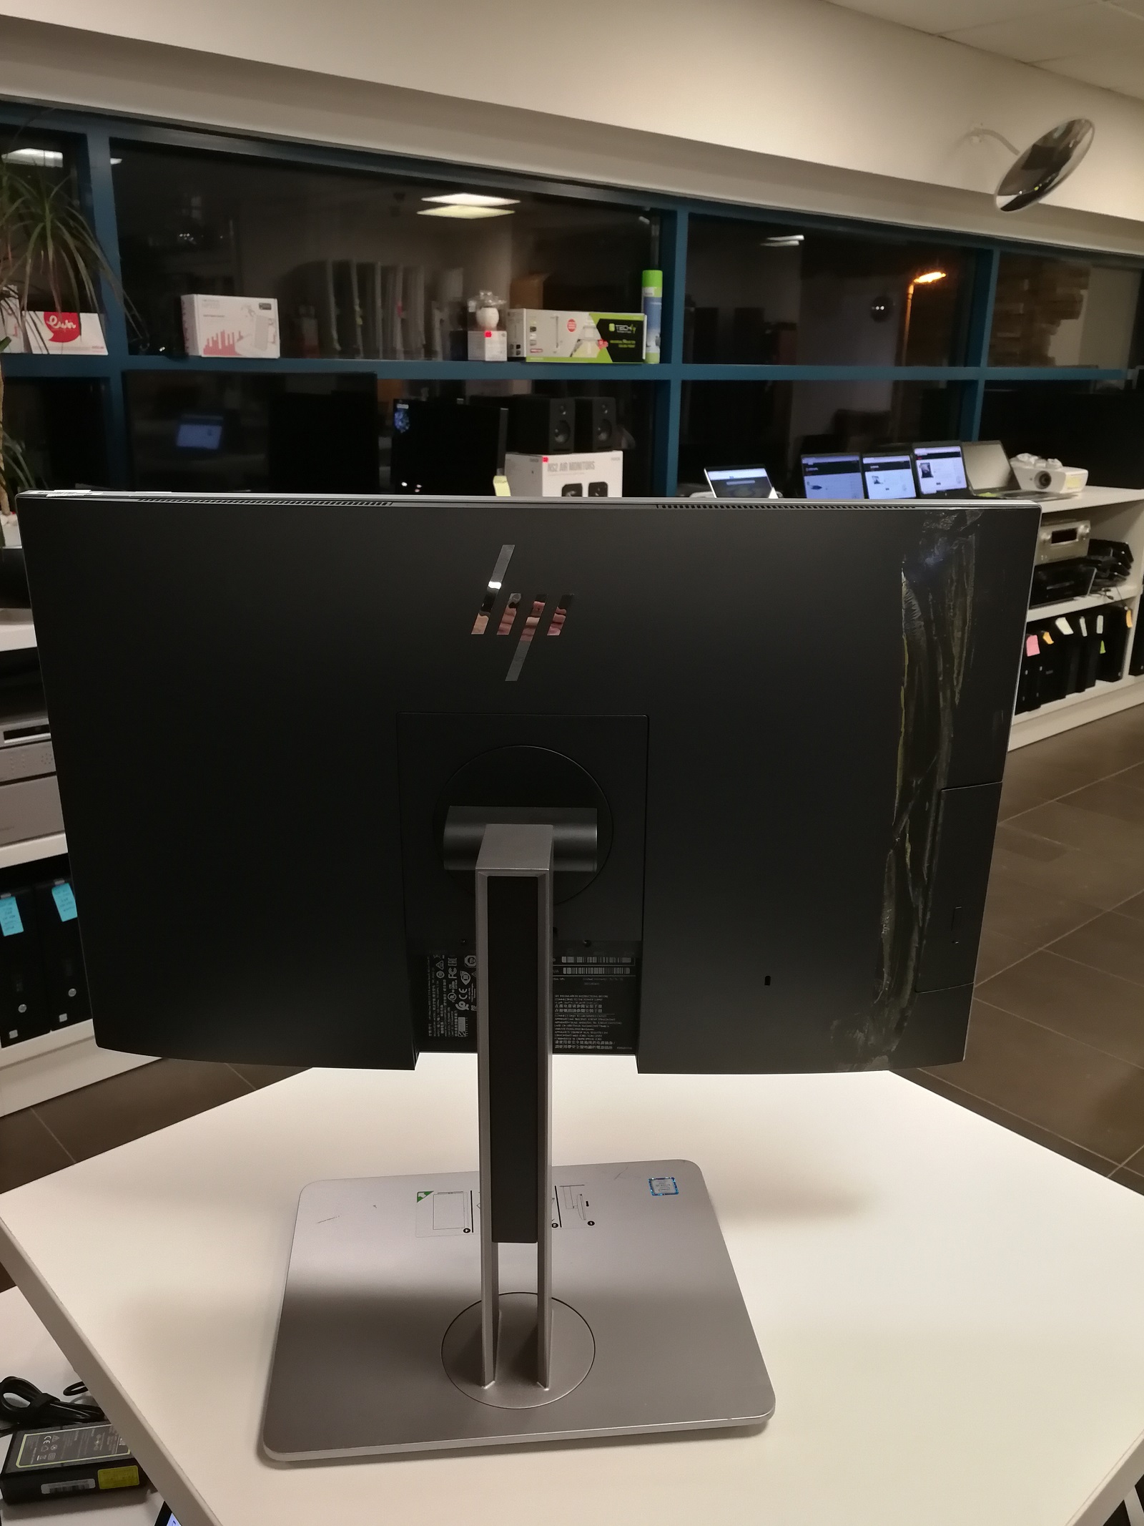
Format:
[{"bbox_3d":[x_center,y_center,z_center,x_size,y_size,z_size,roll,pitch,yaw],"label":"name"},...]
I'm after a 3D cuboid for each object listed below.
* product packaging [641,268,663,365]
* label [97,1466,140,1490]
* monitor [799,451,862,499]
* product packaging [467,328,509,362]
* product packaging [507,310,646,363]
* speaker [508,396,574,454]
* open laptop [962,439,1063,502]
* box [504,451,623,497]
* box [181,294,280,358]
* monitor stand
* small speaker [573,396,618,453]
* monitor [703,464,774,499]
[{"bbox_3d":[0.250,-1.398,3.739,0.063,0.274,0.063,1,19,0],"label":"product packaging"},{"bbox_3d":[-0.370,0.585,0.973,0.030,0.020,0.002,-2,19,-9],"label":"label"},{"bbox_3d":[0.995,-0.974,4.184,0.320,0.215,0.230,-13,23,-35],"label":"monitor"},{"bbox_3d":[-0.247,-1.221,3.491,0.078,0.082,0.084,-14,24,-38],"label":"product packaging"},{"bbox_3d":[0.016,-1.258,3.519,0.426,0.141,0.097,-12,23,-33],"label":"product packaging"},{"bbox_3d":[-0.080,-0.961,3.378,0.094,0.147,0.154,-16,26,-41],"label":"speaker"},{"bbox_3d":[1.822,-1.198,4.889,0.340,0.212,0.355,-15,24,-39],"label":"open laptop"},{"bbox_3d":[-0.033,-0.768,3.454,0.315,0.262,0.190,-16,25,-41],"label":"box"},{"bbox_3d":[-0.850,-1.089,2.980,0.210,0.141,0.081,-14,23,-37],"label":"box"},{"bbox_3d":[-0.034,0.180,0.696,0.284,0.326,0.221,-1,19,-6],"label":"monitor stand"},{"bbox_3d":[0.041,-0.991,3.477,0.092,0.148,0.154,-16,26,-41],"label":"small speaker"},{"bbox_3d":[0.648,-0.875,3.922,0.297,0.188,0.312,-14,23,-37],"label":"monitor"}]

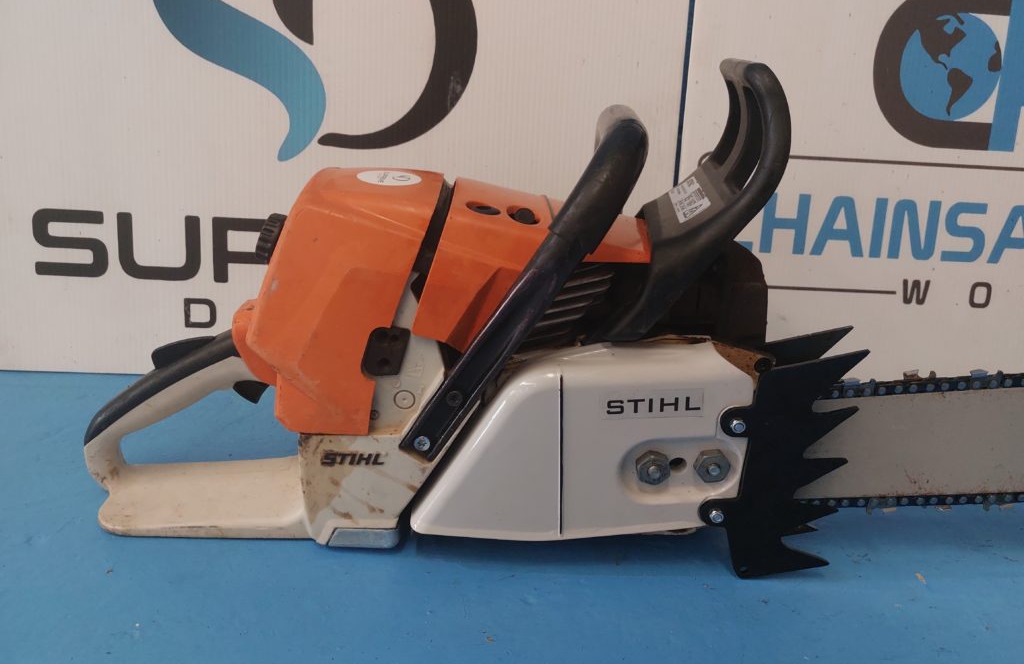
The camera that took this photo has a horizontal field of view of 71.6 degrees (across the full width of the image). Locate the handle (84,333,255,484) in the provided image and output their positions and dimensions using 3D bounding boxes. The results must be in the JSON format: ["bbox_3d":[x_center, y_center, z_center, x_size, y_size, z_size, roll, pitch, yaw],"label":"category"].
[{"bbox_3d":[-0.237,0.054,0.494,0.128,0.117,0.040,-2,22,0],"label":"handle"}]

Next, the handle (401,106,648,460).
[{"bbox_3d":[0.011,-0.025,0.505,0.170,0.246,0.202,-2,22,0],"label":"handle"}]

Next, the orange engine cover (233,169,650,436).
[{"bbox_3d":[-0.048,-0.028,0.471,0.281,0.151,0.127,-2,22,0],"label":"orange engine cover"}]

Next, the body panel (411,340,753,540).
[{"bbox_3d":[0.039,0.066,0.439,0.207,0.124,0.042,-2,22,0],"label":"body panel"}]

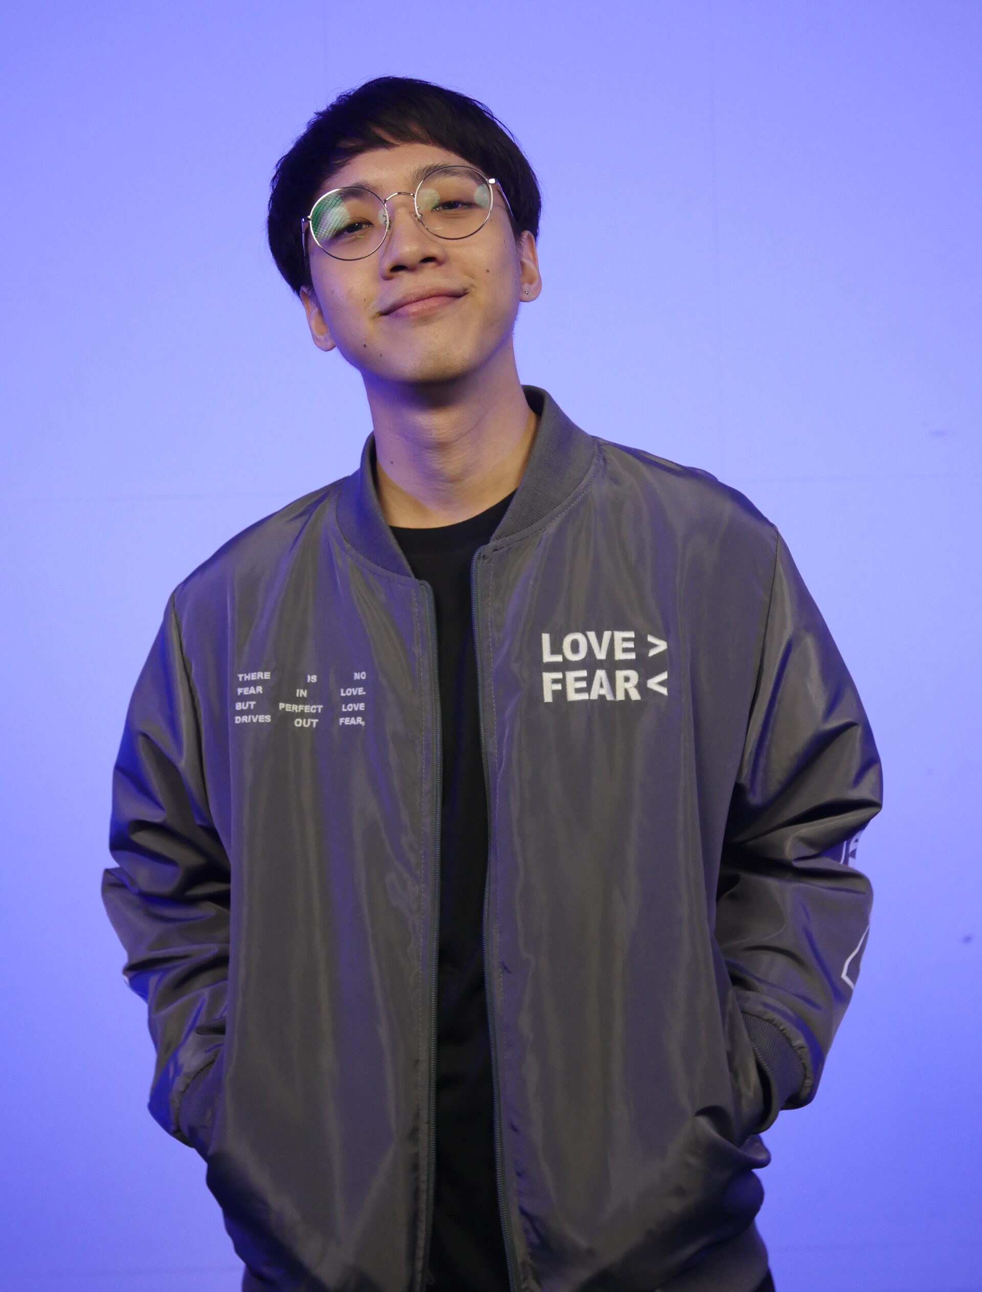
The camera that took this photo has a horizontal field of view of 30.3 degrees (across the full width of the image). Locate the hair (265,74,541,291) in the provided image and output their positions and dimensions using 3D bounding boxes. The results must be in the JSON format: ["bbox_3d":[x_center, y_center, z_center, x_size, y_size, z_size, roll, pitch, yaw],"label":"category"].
[{"bbox_3d":[-0.066,-0.321,1.312,0.196,0.185,0.212,-12,-8,0],"label":"hair"}]

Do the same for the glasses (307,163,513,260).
[{"bbox_3d":[-0.057,-0.278,1.271,0.138,0.050,0.145,-12,-8,0],"label":"glasses"}]

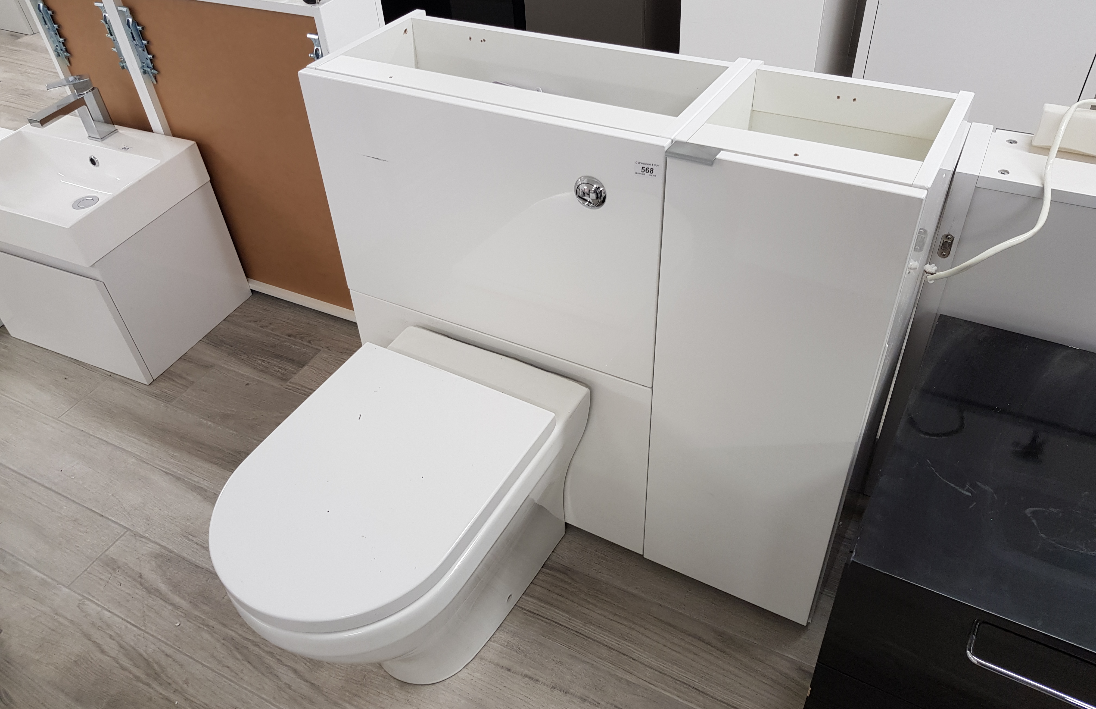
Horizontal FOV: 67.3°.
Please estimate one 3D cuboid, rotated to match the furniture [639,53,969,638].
[{"bbox_3d":[0.369,0.026,1.301,0.302,0.838,0.304,19,44,24],"label":"furniture"}]

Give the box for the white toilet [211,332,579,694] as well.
[{"bbox_3d":[-0.229,0.305,1.325,0.378,0.430,0.576,19,44,24],"label":"white toilet"}]

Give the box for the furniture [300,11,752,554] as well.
[{"bbox_3d":[-0.024,-0.106,1.486,0.602,0.838,0.304,19,44,24],"label":"furniture"}]

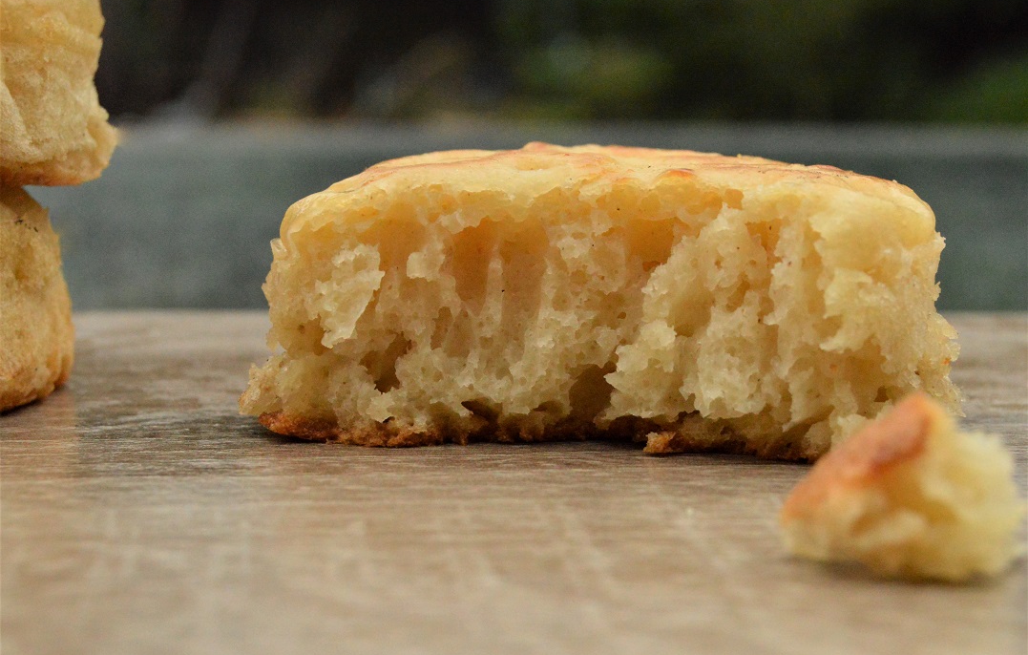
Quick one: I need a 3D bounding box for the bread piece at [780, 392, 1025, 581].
[{"bbox_3d":[0.033,0.012,0.198,0.021,0.014,0.018,0,9,0],"label":"bread piece"}]

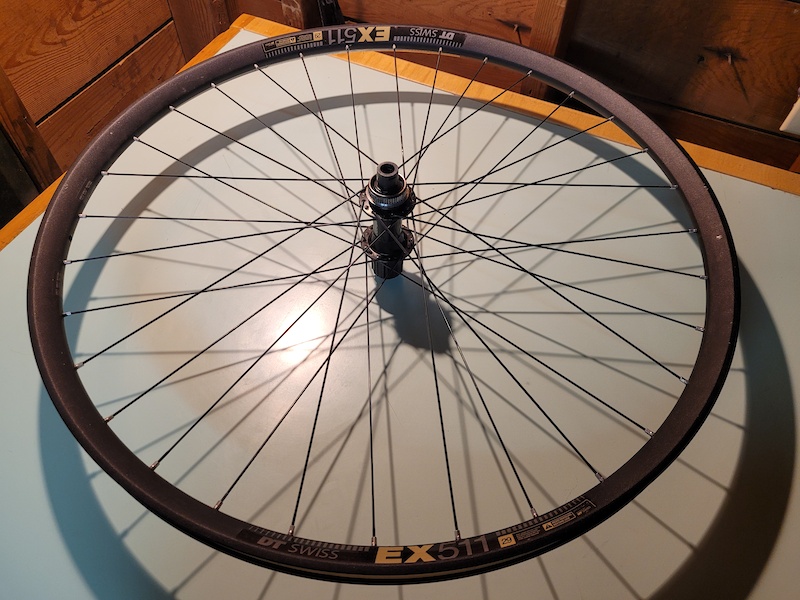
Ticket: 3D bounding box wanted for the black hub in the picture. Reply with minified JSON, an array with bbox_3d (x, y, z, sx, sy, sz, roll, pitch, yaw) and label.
[{"bbox_3d":[-0.012,-0.074,0.581,0.054,0.141,0.054,0,55,-1],"label":"black hub"}]

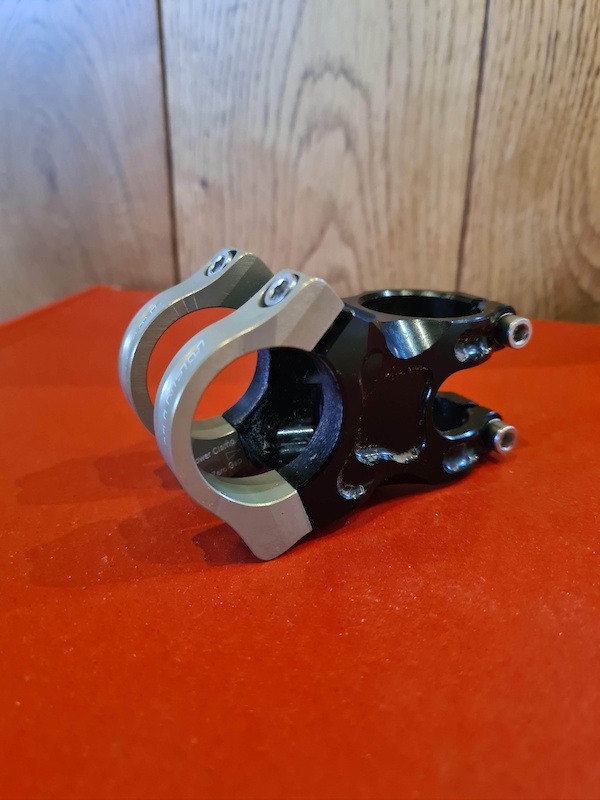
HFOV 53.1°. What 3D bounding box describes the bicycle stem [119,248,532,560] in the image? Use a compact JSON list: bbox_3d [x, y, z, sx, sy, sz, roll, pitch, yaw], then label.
[{"bbox_3d":[0.010,-0.006,0.143,0.096,0.059,0.044,-9,23,-25],"label":"bicycle stem"}]

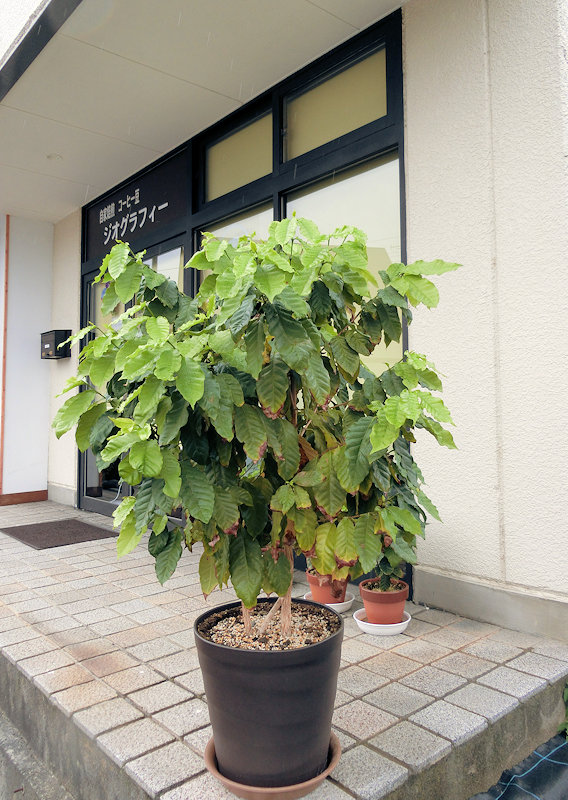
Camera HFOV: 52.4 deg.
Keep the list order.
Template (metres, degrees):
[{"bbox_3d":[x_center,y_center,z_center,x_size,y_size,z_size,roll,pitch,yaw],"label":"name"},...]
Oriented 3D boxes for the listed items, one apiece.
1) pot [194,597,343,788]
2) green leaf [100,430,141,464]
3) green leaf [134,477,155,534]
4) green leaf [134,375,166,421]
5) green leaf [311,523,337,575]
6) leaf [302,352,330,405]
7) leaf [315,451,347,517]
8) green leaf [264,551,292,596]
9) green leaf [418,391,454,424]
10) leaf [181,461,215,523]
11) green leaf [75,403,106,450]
[{"bbox_3d":[-0.029,0.668,1.322,0.345,0.318,0.345,0,-2,0],"label":"pot"},{"bbox_3d":[-0.307,0.089,1.090,0.084,0.039,0.028,-37,-16,-25],"label":"green leaf"},{"bbox_3d":[-0.263,0.201,1.090,0.039,0.111,0.022,8,-25,3],"label":"green leaf"},{"bbox_3d":[-0.266,-0.002,1.155,0.060,0.115,0.025,9,-27,14],"label":"green leaf"},{"bbox_3d":[0.079,0.280,1.090,0.043,0.102,0.022,12,-25,7],"label":"green leaf"},{"bbox_3d":[0.062,-0.045,1.165,0.055,0.119,0.022,-12,-15,-11],"label":"leaf"},{"bbox_3d":[0.086,0.154,1.060,0.060,0.127,0.028,-2,-9,0],"label":"leaf"},{"bbox_3d":[-0.010,0.333,1.120,0.052,0.095,0.025,-4,-12,-1],"label":"green leaf"},{"bbox_3d":[0.310,0.016,1.185,0.047,0.102,0.025,-45,-6,-29],"label":"green leaf"},{"bbox_3d":[-0.157,0.163,1.048,0.060,0.125,0.025,-21,-12,8],"label":"leaf"},{"bbox_3d":[-0.374,0.054,1.140,0.044,0.112,0.022,16,-24,3],"label":"green leaf"}]

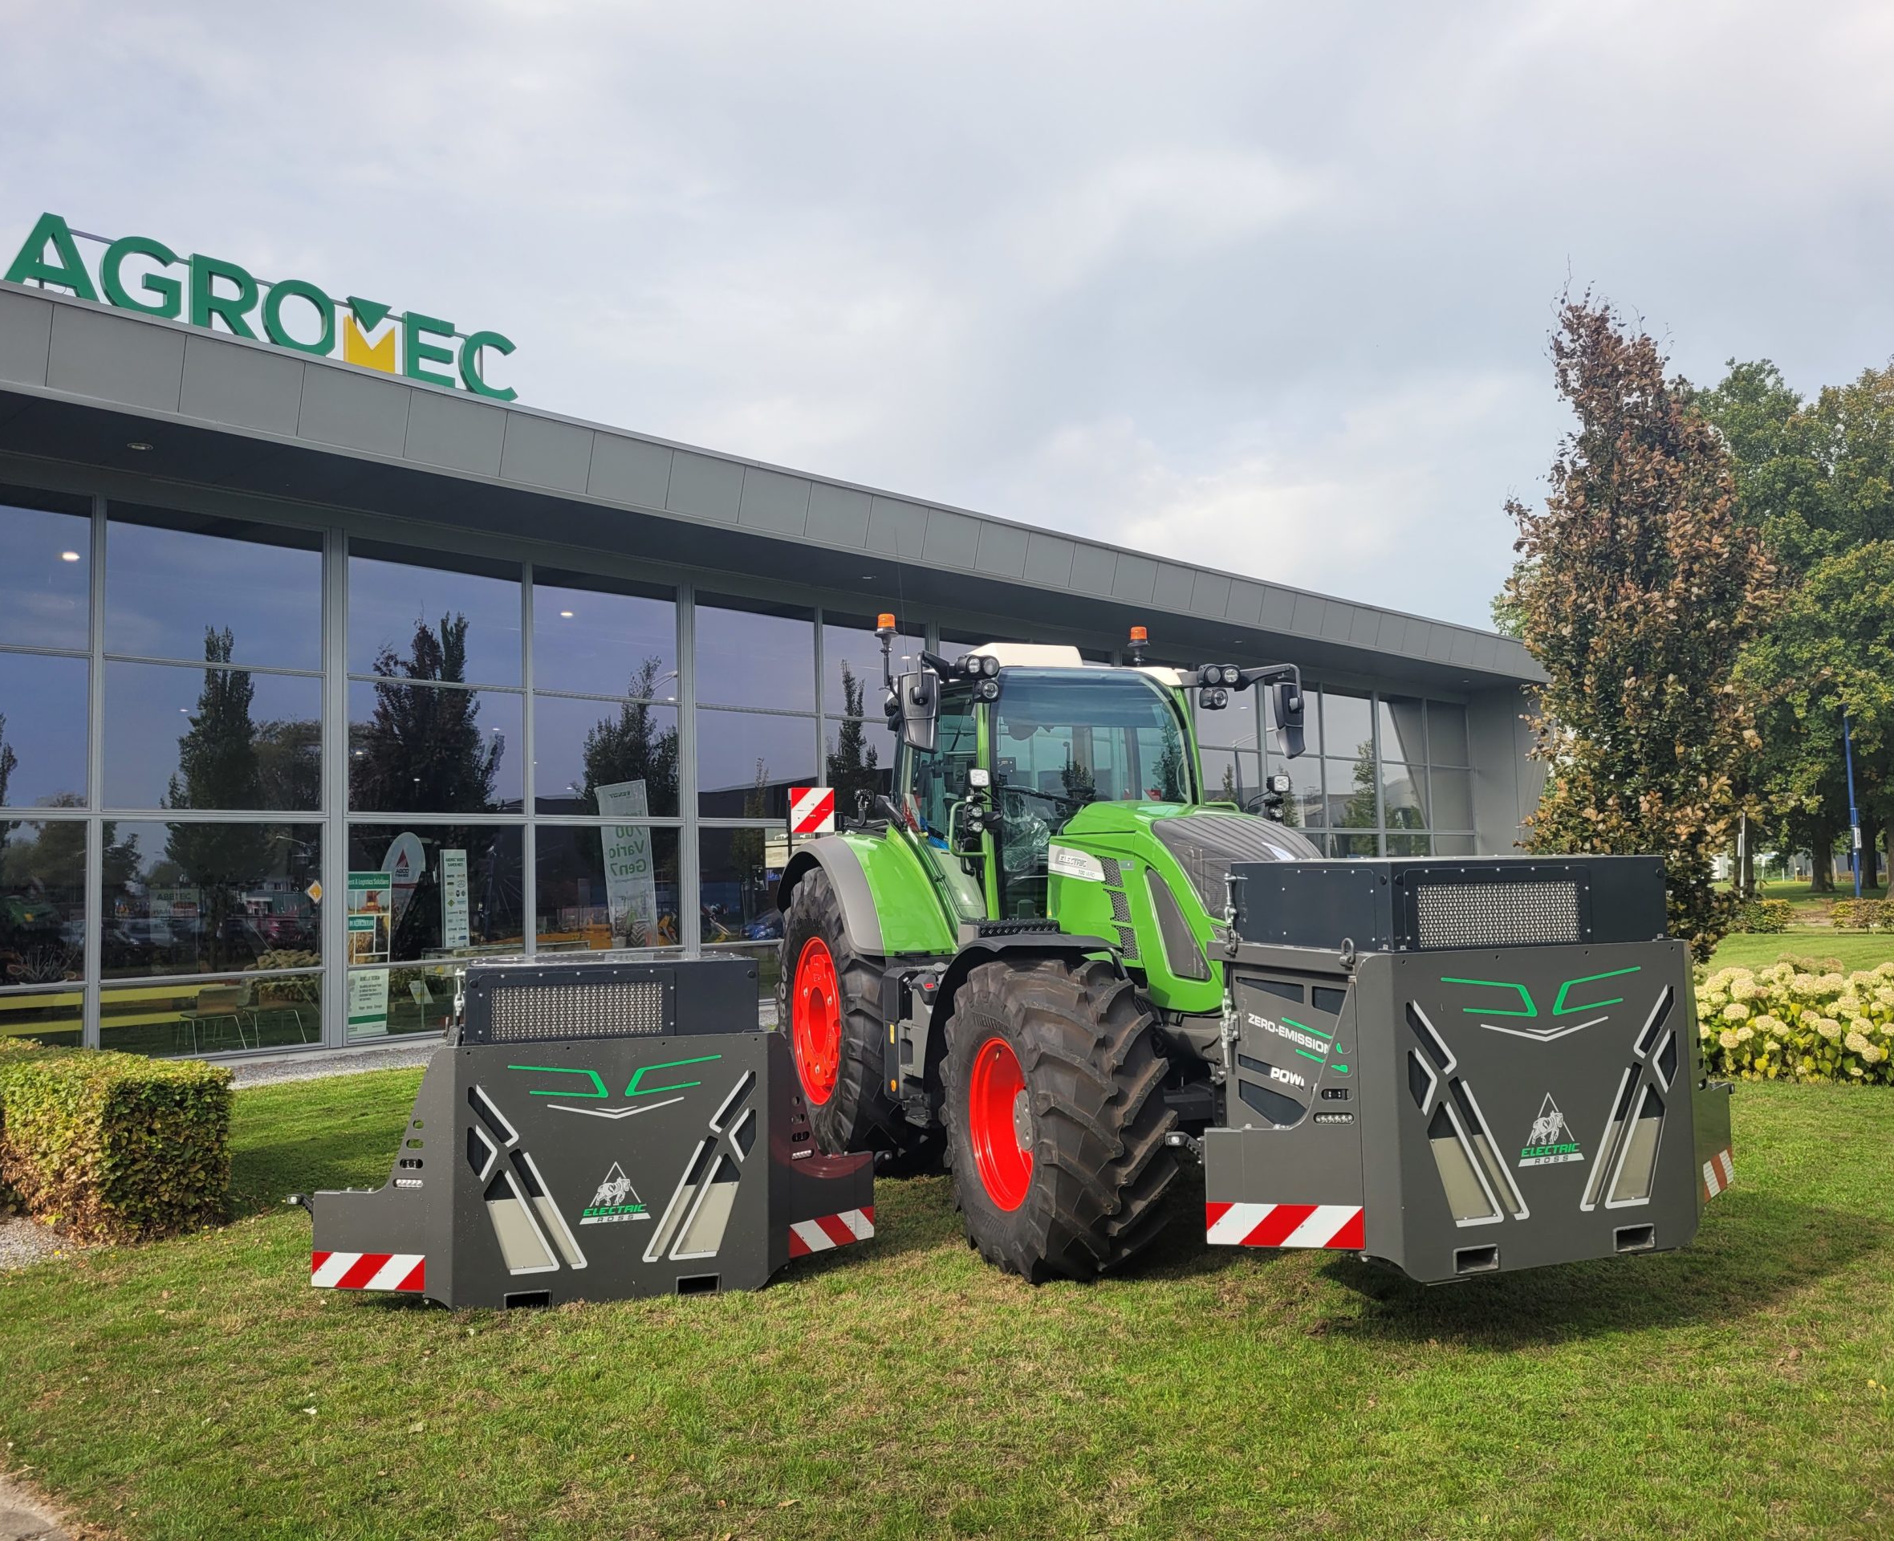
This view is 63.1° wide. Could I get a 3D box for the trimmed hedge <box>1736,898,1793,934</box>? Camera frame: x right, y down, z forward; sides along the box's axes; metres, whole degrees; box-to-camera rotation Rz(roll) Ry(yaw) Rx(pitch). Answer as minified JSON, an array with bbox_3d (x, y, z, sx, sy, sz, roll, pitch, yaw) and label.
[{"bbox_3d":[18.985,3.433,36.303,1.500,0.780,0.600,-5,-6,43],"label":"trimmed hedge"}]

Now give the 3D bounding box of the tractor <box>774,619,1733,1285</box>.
[{"bbox_3d":[0.986,0.628,8.157,2.520,3.280,6.020,0,-4,-21],"label":"tractor"}]

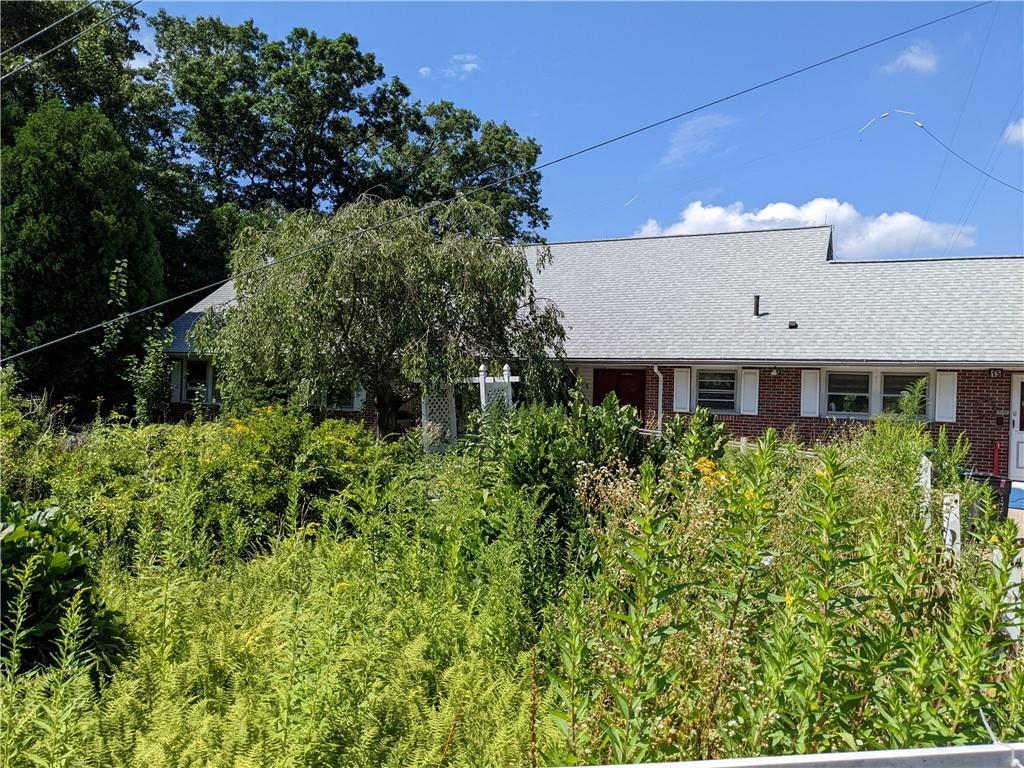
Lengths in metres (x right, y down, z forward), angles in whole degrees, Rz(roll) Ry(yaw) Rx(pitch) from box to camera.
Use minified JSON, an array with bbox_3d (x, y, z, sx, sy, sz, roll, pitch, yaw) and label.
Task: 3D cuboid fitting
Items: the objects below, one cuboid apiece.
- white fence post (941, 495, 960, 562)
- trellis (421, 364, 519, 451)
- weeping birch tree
[{"bbox_3d":[2.875,1.235,5.270,0.095,1.050,0.095,1,3,25],"label":"white fence post"},{"bbox_3d":[-0.682,0.818,12.157,1.600,2.200,0.680,2,4,40],"label":"trellis"},{"bbox_3d":[-2.206,-0.559,13.430,6.000,5.000,5.400,0,3,0],"label":"weeping birch tree"}]

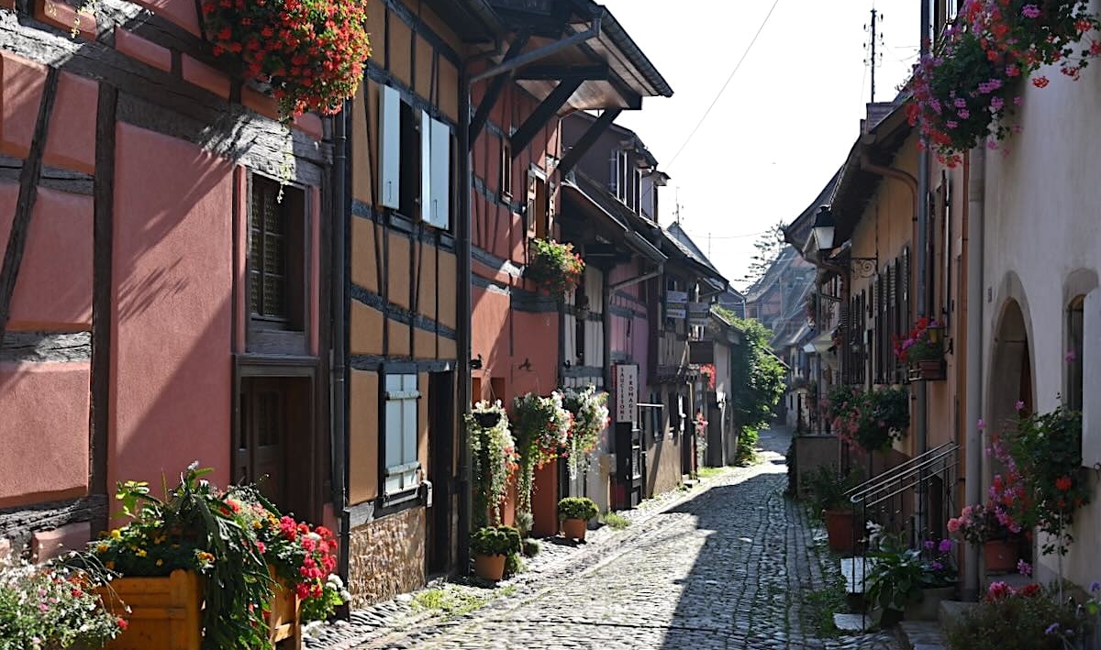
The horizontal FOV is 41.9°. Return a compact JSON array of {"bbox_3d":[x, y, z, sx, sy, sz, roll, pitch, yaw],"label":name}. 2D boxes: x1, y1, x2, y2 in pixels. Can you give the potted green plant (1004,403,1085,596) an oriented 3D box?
[{"bbox_3d":[2.338,0.825,6.800,0.360,0.880,0.500,0,-2,9],"label":"potted green plant"}]

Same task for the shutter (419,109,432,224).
[{"bbox_3d":[-1.231,-1.564,14.200,0.040,1.060,0.470,0,-2,5],"label":"shutter"}]

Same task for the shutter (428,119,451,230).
[{"bbox_3d":[-1.119,-1.543,14.600,0.040,1.060,0.490,0,-2,15],"label":"shutter"}]

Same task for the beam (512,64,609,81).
[{"bbox_3d":[0.129,-3.091,17.600,1.150,0.190,0.190,0,-2,10],"label":"beam"}]

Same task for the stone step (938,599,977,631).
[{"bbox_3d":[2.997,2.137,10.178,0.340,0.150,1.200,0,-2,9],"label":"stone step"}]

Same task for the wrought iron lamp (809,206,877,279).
[{"bbox_3d":[4.693,-1.322,23.000,1.020,1.140,0.360,0,-2,9],"label":"wrought iron lamp"}]

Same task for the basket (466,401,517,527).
[{"bbox_3d":[-0.641,1.524,15.800,0.500,1.400,0.550,0,-2,11],"label":"basket"}]

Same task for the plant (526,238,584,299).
[{"bbox_3d":[0.066,-0.740,18.700,0.650,0.800,0.900,0,-2,10],"label":"plant"}]

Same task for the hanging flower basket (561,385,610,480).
[{"bbox_3d":[0.465,1.450,19.400,0.650,1.280,0.680,0,-1,0],"label":"hanging flower basket"}]

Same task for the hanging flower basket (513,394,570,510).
[{"bbox_3d":[-0.107,1.562,17.600,0.680,1.450,0.700,0,-2,10],"label":"hanging flower basket"}]

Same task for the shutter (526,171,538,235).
[{"bbox_3d":[-0.242,-1.571,18.500,0.060,0.830,0.500,0,-2,10],"label":"shutter"}]

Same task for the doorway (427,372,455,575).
[{"bbox_3d":[-1.076,1.459,14.100,0.150,1.970,0.950,0,-2,10],"label":"doorway"}]

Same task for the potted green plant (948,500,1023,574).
[{"bbox_3d":[2.982,1.459,9.850,0.420,0.450,0.450,0,-2,9],"label":"potted green plant"}]

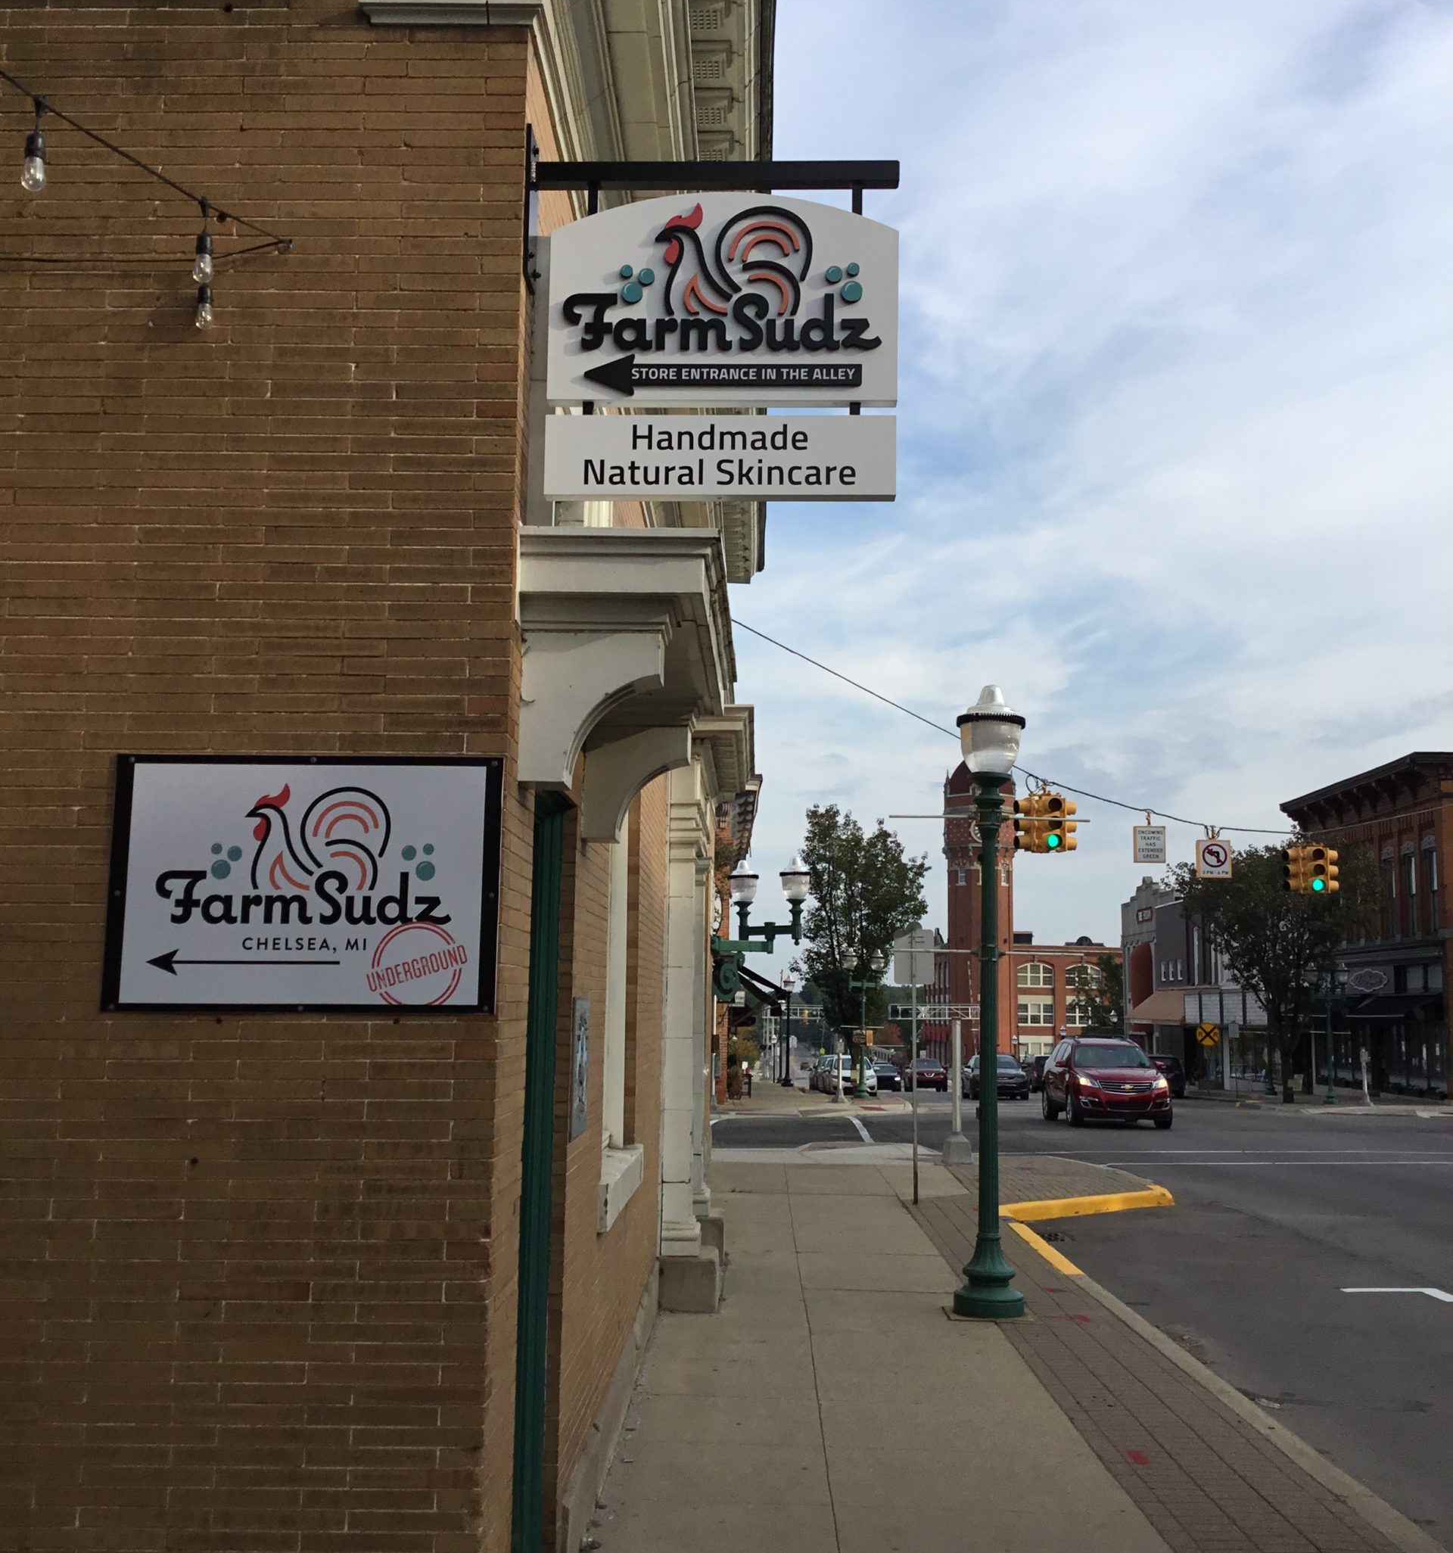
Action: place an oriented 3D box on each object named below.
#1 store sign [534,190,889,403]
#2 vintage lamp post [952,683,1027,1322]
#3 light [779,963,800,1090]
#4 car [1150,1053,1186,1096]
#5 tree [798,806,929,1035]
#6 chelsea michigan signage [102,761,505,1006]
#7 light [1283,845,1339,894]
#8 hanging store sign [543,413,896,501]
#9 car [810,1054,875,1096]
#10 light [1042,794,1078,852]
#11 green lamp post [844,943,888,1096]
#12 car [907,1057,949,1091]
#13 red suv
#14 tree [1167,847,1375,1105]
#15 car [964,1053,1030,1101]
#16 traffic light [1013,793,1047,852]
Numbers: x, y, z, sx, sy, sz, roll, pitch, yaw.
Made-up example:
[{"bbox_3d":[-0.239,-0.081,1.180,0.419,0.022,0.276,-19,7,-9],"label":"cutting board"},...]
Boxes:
[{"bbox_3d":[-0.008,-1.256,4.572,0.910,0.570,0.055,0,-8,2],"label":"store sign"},{"bbox_3d":[1.557,1.272,10.290,0.440,3.701,0.440,1,-8,1],"label":"vintage lamp post"},{"bbox_3d":[2.470,10.027,68.236,0.500,4.500,0.500,1,-8,1],"label":"light"},{"bbox_3d":[16.587,11.716,67.883,1.870,1.680,4.600,1,-8,1],"label":"car"},{"bbox_3d":[4.202,5.255,53.226,4.000,8.700,4.000,1,-8,1],"label":"tree"},{"bbox_3d":[-0.996,0.253,4.087,0.923,0.608,0.030,1,-8,2],"label":"chelsea michigan signage"},{"bbox_3d":[13.159,2.080,39.079,1.050,1.050,1.000,1,-8,1],"label":"light"},{"bbox_3d":[-0.016,-0.827,4.517,0.910,0.215,0.050,0,-8,2],"label":"hanging store sign"},{"bbox_3d":[4.665,11.774,68.443,1.830,1.600,4.500,1,-8,-3],"label":"car"},{"bbox_3d":[6.251,0.879,32.497,0.650,1.080,0.650,1,-8,1],"label":"light"},{"bbox_3d":[3.748,6.645,46.960,1.150,4.056,0.440,1,-8,1],"label":"green lamp post"},{"bbox_3d":[9.908,14.863,86.920,1.840,1.640,4.600,1,-8,1],"label":"car"},{"bbox_3d":[7.871,6.419,36.811,1.990,1.780,5.150,1,-8,1],"label":"red suv"},{"bbox_3d":[16.769,5.960,53.322,6.100,8.003,6.000,1,-8,1],"label":"tree"},{"bbox_3d":[9.219,10.405,60.391,1.840,1.470,4.800,1,-8,1],"label":"car"},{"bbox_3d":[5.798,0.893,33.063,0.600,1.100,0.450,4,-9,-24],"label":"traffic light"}]

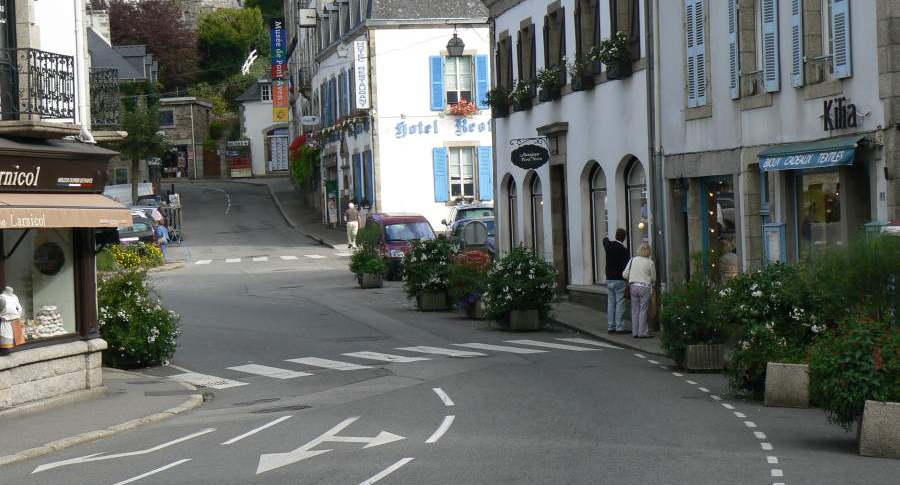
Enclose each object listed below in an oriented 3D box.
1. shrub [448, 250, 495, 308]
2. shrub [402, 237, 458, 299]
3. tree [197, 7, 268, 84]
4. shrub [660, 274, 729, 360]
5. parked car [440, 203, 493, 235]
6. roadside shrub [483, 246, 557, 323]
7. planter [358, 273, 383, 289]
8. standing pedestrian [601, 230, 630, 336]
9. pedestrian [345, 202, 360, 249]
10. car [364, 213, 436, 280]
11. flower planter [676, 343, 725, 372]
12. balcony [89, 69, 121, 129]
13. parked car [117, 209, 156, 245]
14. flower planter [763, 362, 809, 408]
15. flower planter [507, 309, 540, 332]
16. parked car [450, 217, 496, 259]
[{"bbox_3d":[0.457,0.761,41.700,0.970,1.200,0.950,-2,1,0],"label":"shrub"},{"bbox_3d":[-0.441,0.589,46.500,1.250,1.380,1.200,-2,1,0],"label":"shrub"},{"bbox_3d":[-15.884,-14.387,150.000,5.200,5.500,5.000,-2,1,0],"label":"tree"},{"bbox_3d":[3.591,1.074,29.800,1.050,1.250,1.000,-2,1,0],"label":"shrub"},{"bbox_3d":[0.907,-0.372,66.500,1.770,1.660,4.300,-2,1,-5],"label":"parked car"},{"bbox_3d":[1.326,0.802,39.200,1.420,1.480,1.350,-2,1,0],"label":"roadside shrub"},{"bbox_3d":[-2.110,1.048,55.200,0.560,0.430,0.580,-2,1,-7],"label":"planter"},{"bbox_3d":[2.837,0.656,35.000,0.500,1.790,0.360,-2,1,14],"label":"standing pedestrian"},{"bbox_3d":[-3.679,-0.615,77.500,0.520,1.720,0.350,-2,1,-3],"label":"pedestrian"},{"bbox_3d":[-1.390,0.040,59.600,1.680,1.800,4.050,-2,3,-10],"label":"car"},{"bbox_3d":[3.573,1.635,28.950,0.580,0.380,0.600,-2,1,3],"label":"flower planter"},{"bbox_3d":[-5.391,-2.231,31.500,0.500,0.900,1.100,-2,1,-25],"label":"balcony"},{"bbox_3d":[-10.906,-0.341,70.000,1.730,1.500,4.100,-2,3,-10],"label":"parked car"},{"bbox_3d":[4.021,1.693,24.400,0.550,0.510,0.650,-2,1,14],"label":"flower planter"},{"bbox_3d":[1.407,1.445,38.800,0.720,0.460,0.700,-2,1,6],"label":"flower planter"},{"bbox_3d":[0.837,0.043,58.300,1.700,1.470,3.950,-2,1,-5],"label":"parked car"}]

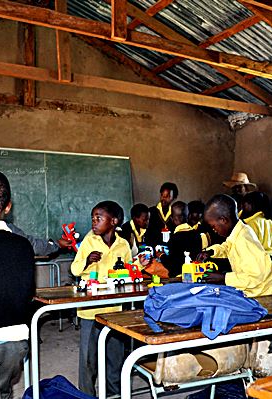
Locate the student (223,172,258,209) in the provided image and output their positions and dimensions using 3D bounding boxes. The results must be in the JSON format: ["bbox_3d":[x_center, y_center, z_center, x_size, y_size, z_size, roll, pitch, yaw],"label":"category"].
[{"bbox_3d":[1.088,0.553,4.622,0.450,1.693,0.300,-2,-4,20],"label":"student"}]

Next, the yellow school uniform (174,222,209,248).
[{"bbox_3d":[0.438,0.360,3.684,0.360,0.420,0.260,-2,-4,15],"label":"yellow school uniform"}]

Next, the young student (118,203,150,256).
[{"bbox_3d":[-0.004,0.692,3.712,0.380,1.321,0.300,1,-4,-27],"label":"young student"}]

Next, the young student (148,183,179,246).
[{"bbox_3d":[0.259,0.607,4.018,0.400,1.526,0.260,-1,-4,9],"label":"young student"}]

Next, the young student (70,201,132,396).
[{"bbox_3d":[-0.219,0.657,3.013,0.420,1.303,0.280,-1,-4,6],"label":"young student"}]

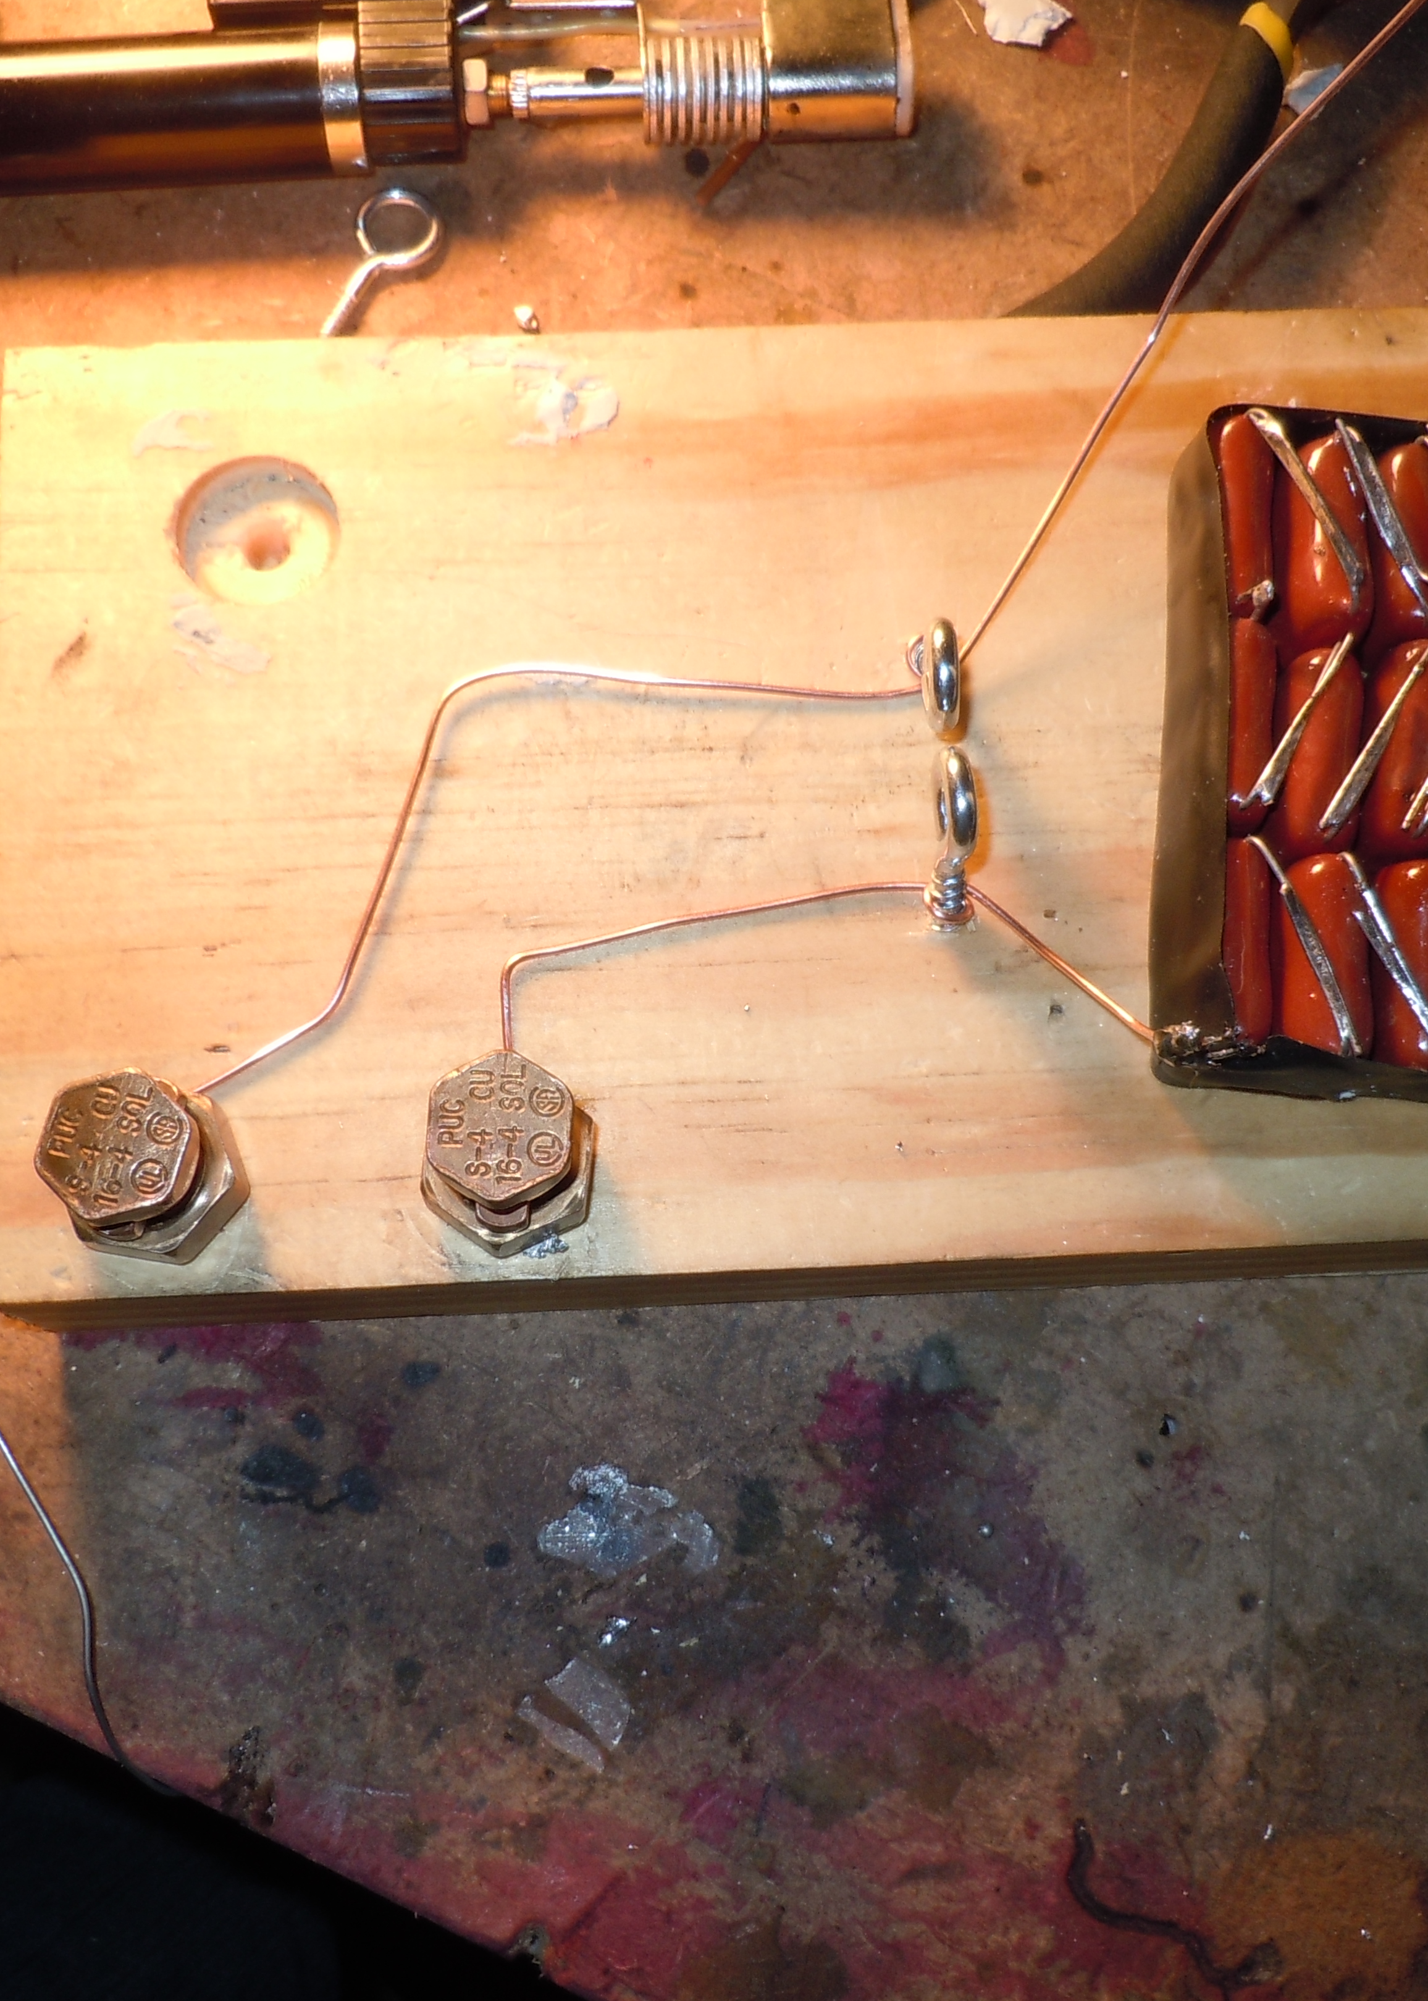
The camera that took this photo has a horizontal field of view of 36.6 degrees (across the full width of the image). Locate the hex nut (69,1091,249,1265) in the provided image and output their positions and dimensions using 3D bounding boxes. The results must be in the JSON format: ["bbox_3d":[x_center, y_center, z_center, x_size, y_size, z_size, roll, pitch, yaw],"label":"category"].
[{"bbox_3d":[-0.047,0.014,0.179,0.014,0.007,0.016,-20,76,-7],"label":"hex nut"}]

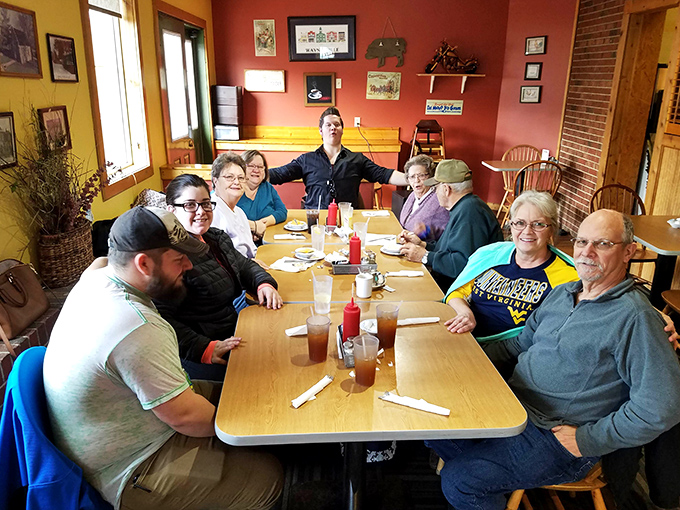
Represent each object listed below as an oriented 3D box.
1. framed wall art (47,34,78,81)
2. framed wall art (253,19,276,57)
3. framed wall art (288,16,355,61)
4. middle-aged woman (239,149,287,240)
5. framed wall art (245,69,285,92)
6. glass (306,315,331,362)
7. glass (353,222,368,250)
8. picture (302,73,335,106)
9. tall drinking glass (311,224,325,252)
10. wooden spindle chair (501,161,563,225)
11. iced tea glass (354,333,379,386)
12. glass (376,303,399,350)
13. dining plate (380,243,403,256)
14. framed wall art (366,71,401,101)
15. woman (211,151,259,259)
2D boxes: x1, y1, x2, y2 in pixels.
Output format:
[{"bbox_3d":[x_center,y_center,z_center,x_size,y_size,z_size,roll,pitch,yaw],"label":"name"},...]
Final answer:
[{"bbox_3d":[-1.443,-1.032,2.701,0.022,0.228,0.295,0,19,-3],"label":"framed wall art"},{"bbox_3d":[-0.904,-2.635,6.213,0.254,0.403,0.015,-1,18,-4],"label":"framed wall art"},{"bbox_3d":[-0.222,-2.769,6.560,0.865,0.535,0.030,0,19,-3],"label":"framed wall art"},{"bbox_3d":[-0.506,-0.138,3.776,0.500,1.240,0.720,-17,25,-42],"label":"middle-aged woman"},{"bbox_3d":[-0.982,-2.275,6.695,0.535,0.270,0.025,0,19,-3],"label":"framed wall art"},{"bbox_3d":[-0.073,0.292,1.763,0.081,0.148,0.081,-1,18,-4],"label":"glass"},{"bbox_3d":[0.124,-0.107,3.050,0.085,0.153,0.085,0,19,-3],"label":"glass"},{"bbox_3d":[-0.262,-2.177,6.759,0.410,0.420,0.030,0,19,-3],"label":"picture"},{"bbox_3d":[-0.124,-0.092,2.928,0.081,0.148,0.081,-1,18,-4],"label":"tall drinking glass"},{"bbox_3d":[2.047,-0.600,5.705,0.500,0.950,0.550,0,19,-3],"label":"wooden spindle chair"},{"bbox_3d":[0.082,0.340,1.623,0.081,0.148,0.081,-1,18,-4],"label":"iced tea glass"},{"bbox_3d":[0.177,0.273,1.927,0.085,0.155,0.085,0,19,-3],"label":"glass"},{"bbox_3d":[0.331,-0.023,2.911,0.180,0.035,0.180,-1,18,-4],"label":"dining plate"},{"bbox_3d":[0.559,-2.141,6.480,0.422,0.329,0.015,-1,18,-4],"label":"framed wall art"},{"bbox_3d":[-0.477,0.099,2.949,0.740,1.320,0.500,11,21,28],"label":"woman"}]

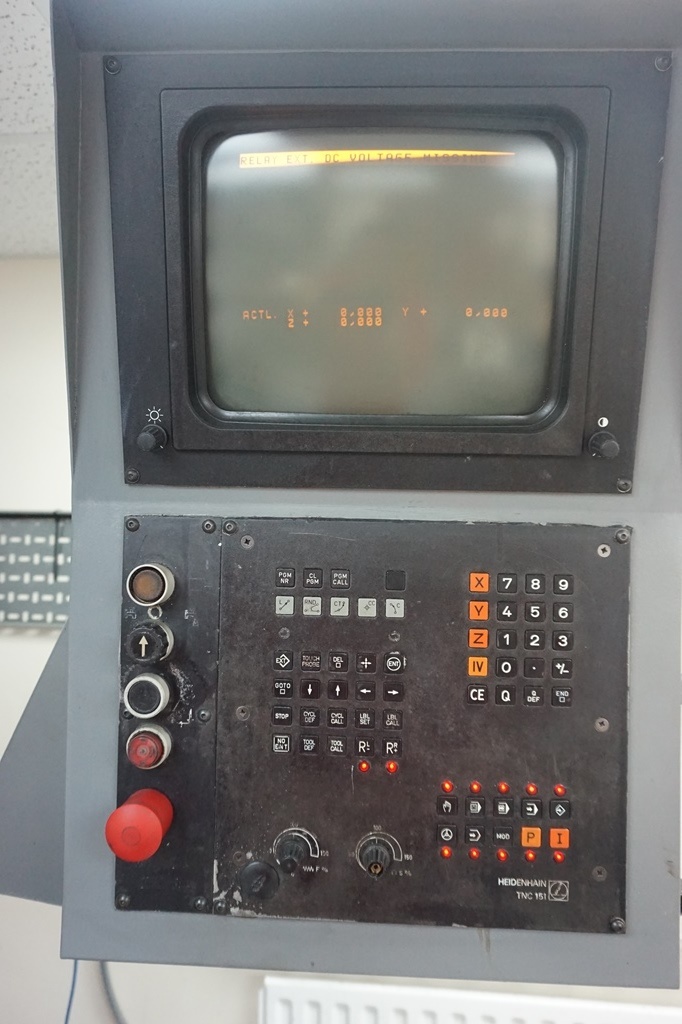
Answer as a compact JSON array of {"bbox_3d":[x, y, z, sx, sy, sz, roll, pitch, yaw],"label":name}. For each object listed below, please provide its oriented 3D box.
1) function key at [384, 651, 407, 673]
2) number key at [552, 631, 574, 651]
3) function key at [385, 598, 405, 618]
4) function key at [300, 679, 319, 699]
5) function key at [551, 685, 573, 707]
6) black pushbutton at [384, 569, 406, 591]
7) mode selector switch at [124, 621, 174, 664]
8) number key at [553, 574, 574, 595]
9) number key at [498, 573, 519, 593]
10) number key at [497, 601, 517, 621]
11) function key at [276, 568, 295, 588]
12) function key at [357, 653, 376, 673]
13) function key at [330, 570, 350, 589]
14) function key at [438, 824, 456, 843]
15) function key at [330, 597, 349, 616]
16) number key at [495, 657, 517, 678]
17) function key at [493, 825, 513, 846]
[{"bbox_3d":[0.037,0.107,0.539,0.013,0.013,0.005,1,-1,2],"label":"function key"},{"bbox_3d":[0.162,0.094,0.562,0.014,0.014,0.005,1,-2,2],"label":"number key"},{"bbox_3d":[0.038,0.068,0.540,0.013,0.013,0.005,1,-1,2],"label":"function key"},{"bbox_3d":[-0.021,0.125,0.541,0.013,0.013,0.005,1,-1,2],"label":"function key"},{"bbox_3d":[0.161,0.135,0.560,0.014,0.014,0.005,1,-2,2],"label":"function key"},{"bbox_3d":[0.038,0.048,0.535,0.013,0.013,0.006,1,-1,3],"label":"black pushbutton"},{"bbox_3d":[-0.132,0.091,0.531,0.028,0.028,0.024,1,-1,3],"label":"mode selector switch"},{"bbox_3d":[0.154,0.050,0.530,0.013,0.013,0.006,1,-1,3],"label":"number key"},{"bbox_3d":[0.115,0.049,0.529,0.013,0.013,0.004,1,-2,2],"label":"number key"},{"bbox_3d":[0.116,0.070,0.537,0.013,0.013,0.005,1,-1,2],"label":"number key"},{"bbox_3d":[-0.039,0.047,0.544,0.013,0.013,0.005,1,-1,2],"label":"function key"},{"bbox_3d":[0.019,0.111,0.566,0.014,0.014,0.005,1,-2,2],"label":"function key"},{"bbox_3d":[0.000,0.047,0.536,0.013,0.013,0.006,1,-1,3],"label":"function key"},{"bbox_3d":[0.074,0.224,0.535,0.013,0.013,0.005,1,-1,2],"label":"function key"},{"bbox_3d":[0.000,0.066,0.532,0.013,0.013,0.004,1,-2,2],"label":"function key"},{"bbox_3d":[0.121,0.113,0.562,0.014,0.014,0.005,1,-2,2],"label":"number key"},{"bbox_3d":[0.111,0.221,0.524,0.013,0.013,0.004,1,-2,2],"label":"function key"}]

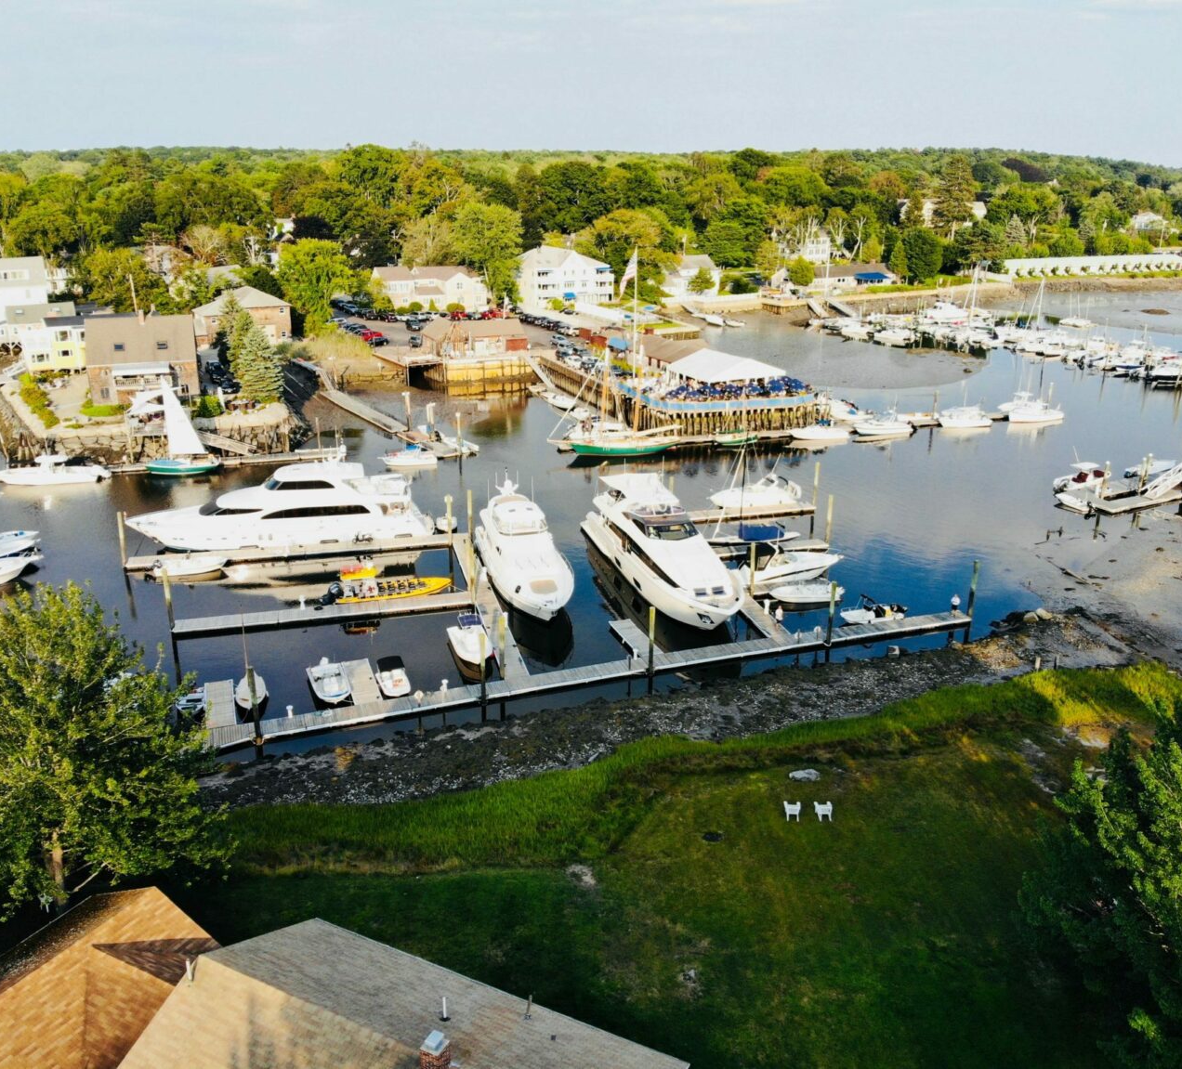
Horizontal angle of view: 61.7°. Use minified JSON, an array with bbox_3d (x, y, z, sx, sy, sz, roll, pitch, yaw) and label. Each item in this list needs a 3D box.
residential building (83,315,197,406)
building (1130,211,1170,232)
[{"bbox_3d":[-56.000,-22.470,123.400,12.000,9.200,11.200,-8,22,-23],"label":"residential building"},{"bbox_3d":[212.430,-119.140,376.510,10.300,7.100,10.300,-10,23,-26],"label":"building"}]

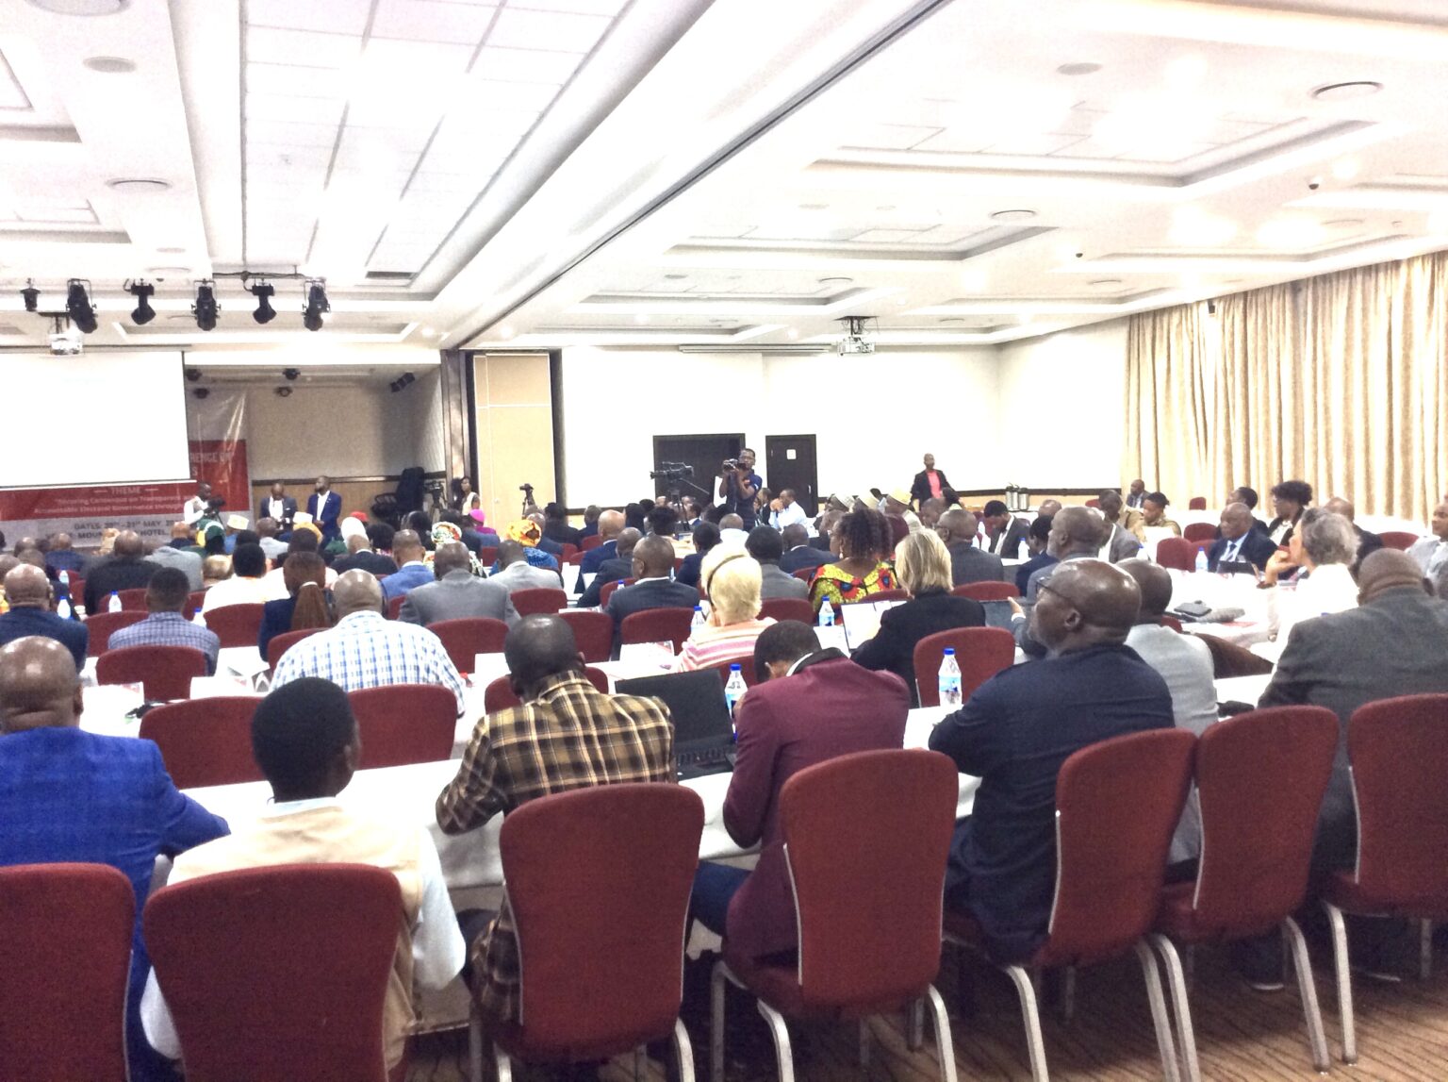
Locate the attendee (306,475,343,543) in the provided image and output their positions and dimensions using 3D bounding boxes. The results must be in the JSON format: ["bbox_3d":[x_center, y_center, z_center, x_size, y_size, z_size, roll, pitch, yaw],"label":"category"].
[{"bbox_3d":[-5.236,0.053,17.500,0.540,1.770,0.380,-2,3,-6],"label":"attendee"}]

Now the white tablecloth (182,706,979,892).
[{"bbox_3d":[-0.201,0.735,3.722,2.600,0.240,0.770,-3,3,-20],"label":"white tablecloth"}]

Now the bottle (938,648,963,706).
[{"bbox_3d":[0.736,0.451,4.357,0.070,0.220,0.070,-2,3,0],"label":"bottle"}]

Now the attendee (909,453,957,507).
[{"bbox_3d":[2.924,-0.337,18.641,0.620,1.786,0.420,-3,3,-16],"label":"attendee"}]

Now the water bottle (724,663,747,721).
[{"bbox_3d":[0.042,0.518,4.351,0.069,0.228,0.069,-3,3,-20],"label":"water bottle"}]

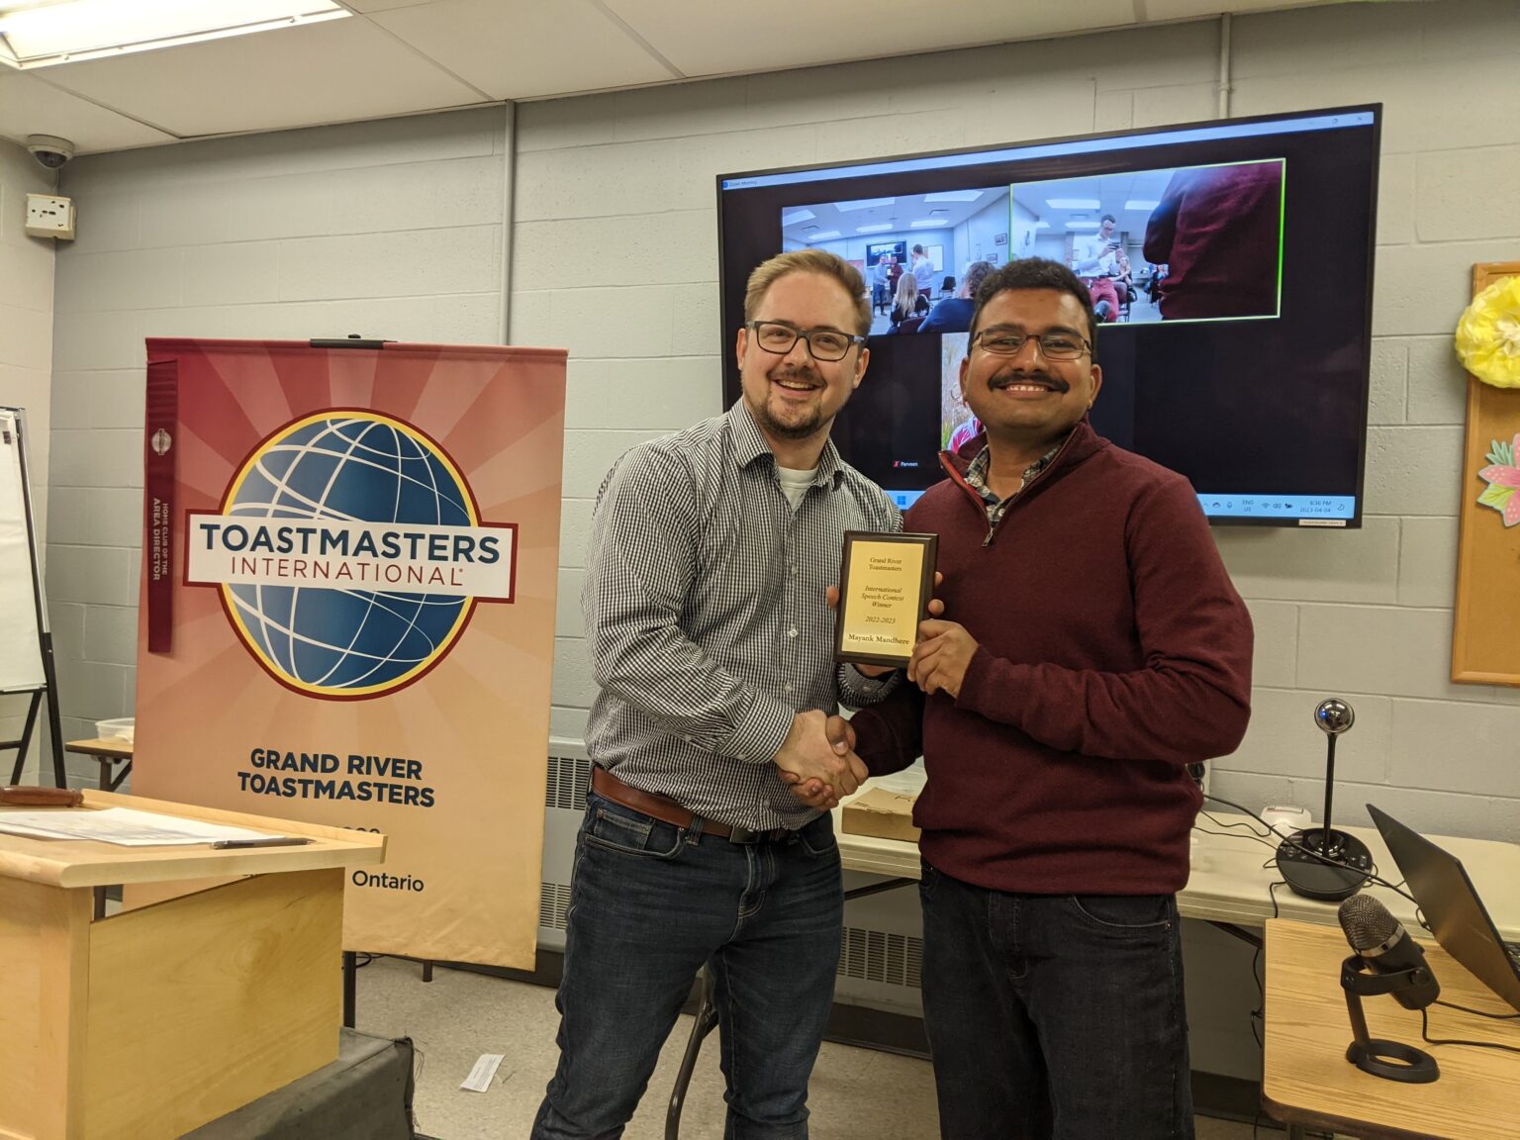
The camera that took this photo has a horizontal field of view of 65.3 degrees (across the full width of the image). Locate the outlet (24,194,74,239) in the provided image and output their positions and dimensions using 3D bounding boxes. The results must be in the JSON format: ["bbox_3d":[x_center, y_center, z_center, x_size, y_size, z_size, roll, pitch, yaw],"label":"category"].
[{"bbox_3d":[-2.407,-1.196,4.020,0.130,0.112,0.110,2,1,-24],"label":"outlet"}]

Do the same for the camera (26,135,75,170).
[{"bbox_3d":[-2.403,-1.401,4.016,0.137,0.085,0.137,2,1,-24],"label":"camera"}]

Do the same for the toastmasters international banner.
[{"bbox_3d":[-0.853,0.156,2.397,0.909,1.226,0.030,3,1,9],"label":"toastmasters international banner"}]

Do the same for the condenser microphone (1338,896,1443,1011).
[{"bbox_3d":[0.758,0.461,1.429,0.064,0.141,0.062,-32,-8,12],"label":"condenser microphone"}]

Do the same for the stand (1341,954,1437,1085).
[{"bbox_3d":[0.763,0.529,1.428,0.107,0.125,0.092,2,1,14],"label":"stand"}]

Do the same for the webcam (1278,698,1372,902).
[{"bbox_3d":[1.003,0.396,2.100,0.154,0.348,0.154,3,1,29],"label":"webcam"}]

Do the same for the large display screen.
[{"bbox_3d":[0.580,-0.533,2.712,1.460,0.843,0.060,2,8,24],"label":"large display screen"}]

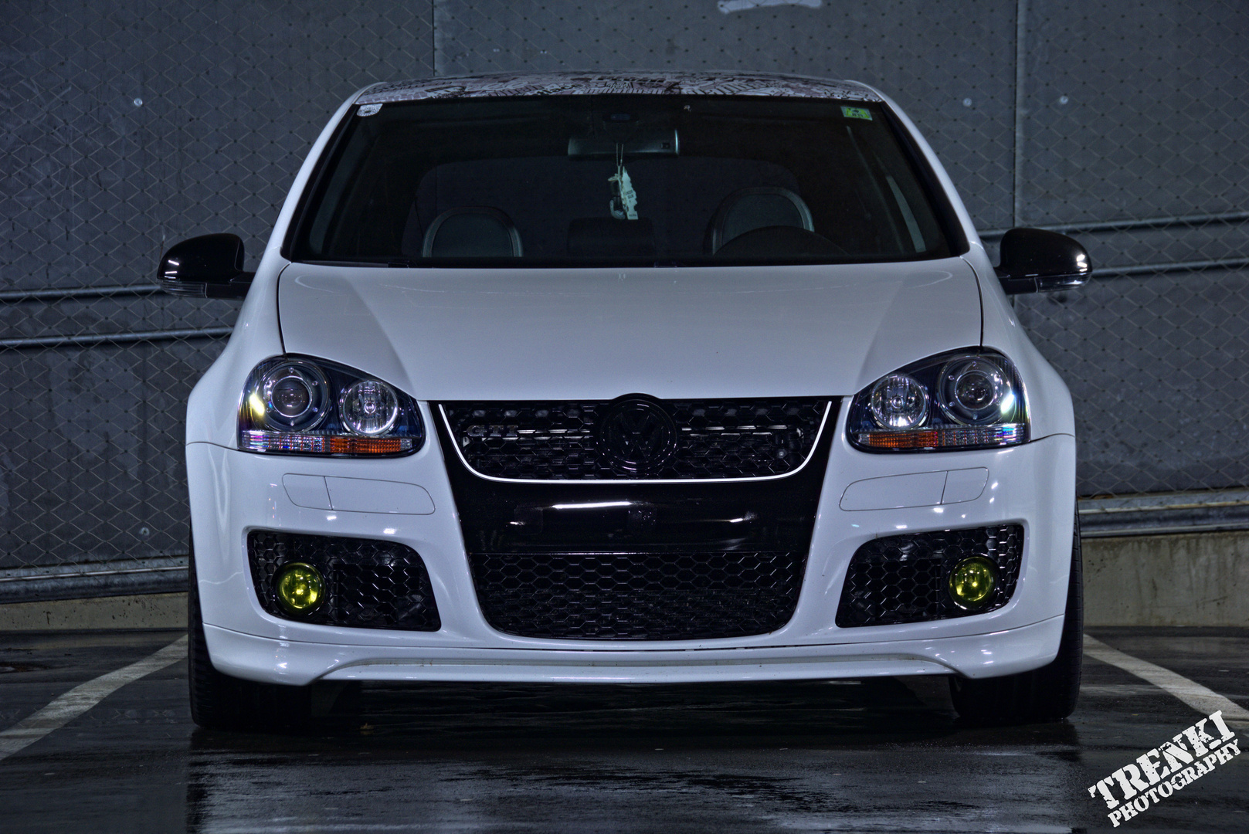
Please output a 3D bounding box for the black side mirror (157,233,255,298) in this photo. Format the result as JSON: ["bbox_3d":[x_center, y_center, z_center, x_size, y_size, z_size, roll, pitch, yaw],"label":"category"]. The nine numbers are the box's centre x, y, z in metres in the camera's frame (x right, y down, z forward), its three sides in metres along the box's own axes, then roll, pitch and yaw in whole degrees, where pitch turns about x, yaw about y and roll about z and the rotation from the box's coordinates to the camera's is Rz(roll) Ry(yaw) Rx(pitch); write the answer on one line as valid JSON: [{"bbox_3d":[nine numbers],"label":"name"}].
[{"bbox_3d":[-0.887,-0.320,9.960,0.215,0.140,0.130,0,0,-1],"label":"black side mirror"}]

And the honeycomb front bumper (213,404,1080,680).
[{"bbox_3d":[0.018,0.231,8.670,1.720,0.520,0.570,0,0,-1],"label":"honeycomb front bumper"}]

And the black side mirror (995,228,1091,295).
[{"bbox_3d":[0.891,-0.332,10.000,0.215,0.140,0.130,0,0,-1],"label":"black side mirror"}]

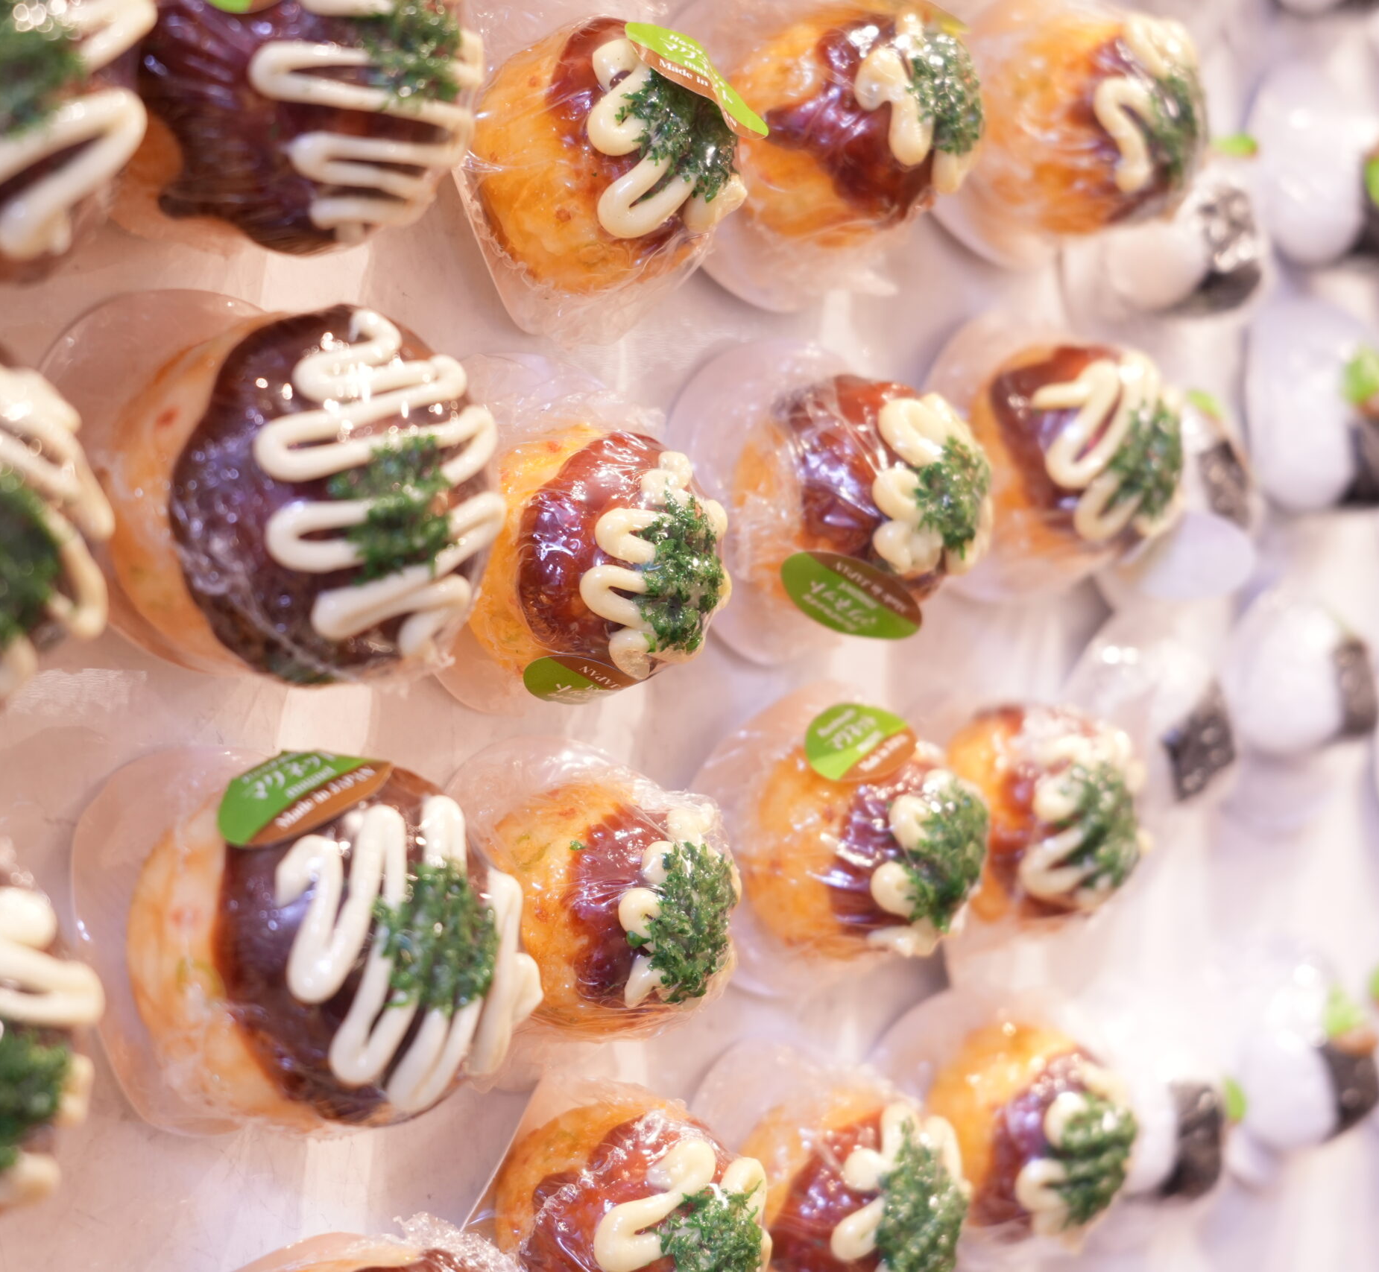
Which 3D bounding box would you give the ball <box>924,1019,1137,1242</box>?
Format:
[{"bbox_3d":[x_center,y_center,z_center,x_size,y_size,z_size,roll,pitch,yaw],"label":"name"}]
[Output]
[{"bbox_3d":[0.068,0.097,0.617,0.040,0.043,0.043,6,8,36],"label":"ball"}]

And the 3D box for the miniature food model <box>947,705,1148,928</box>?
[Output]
[{"bbox_3d":[0.070,0.035,0.611,0.040,0.043,0.043,6,8,36],"label":"miniature food model"}]

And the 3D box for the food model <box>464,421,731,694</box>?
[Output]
[{"bbox_3d":[-0.014,-0.012,0.490,0.040,0.043,0.043,6,8,36],"label":"food model"}]

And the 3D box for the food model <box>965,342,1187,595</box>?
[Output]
[{"bbox_3d":[0.076,-0.035,0.606,0.040,0.043,0.043,6,8,36],"label":"food model"}]

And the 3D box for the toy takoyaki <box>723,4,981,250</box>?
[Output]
[{"bbox_3d":[0.028,-0.087,0.538,0.040,0.043,0.043,6,8,36],"label":"toy takoyaki"}]

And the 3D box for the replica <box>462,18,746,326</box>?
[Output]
[{"bbox_3d":[-0.012,-0.073,0.480,0.040,0.043,0.043,6,8,36],"label":"replica"}]

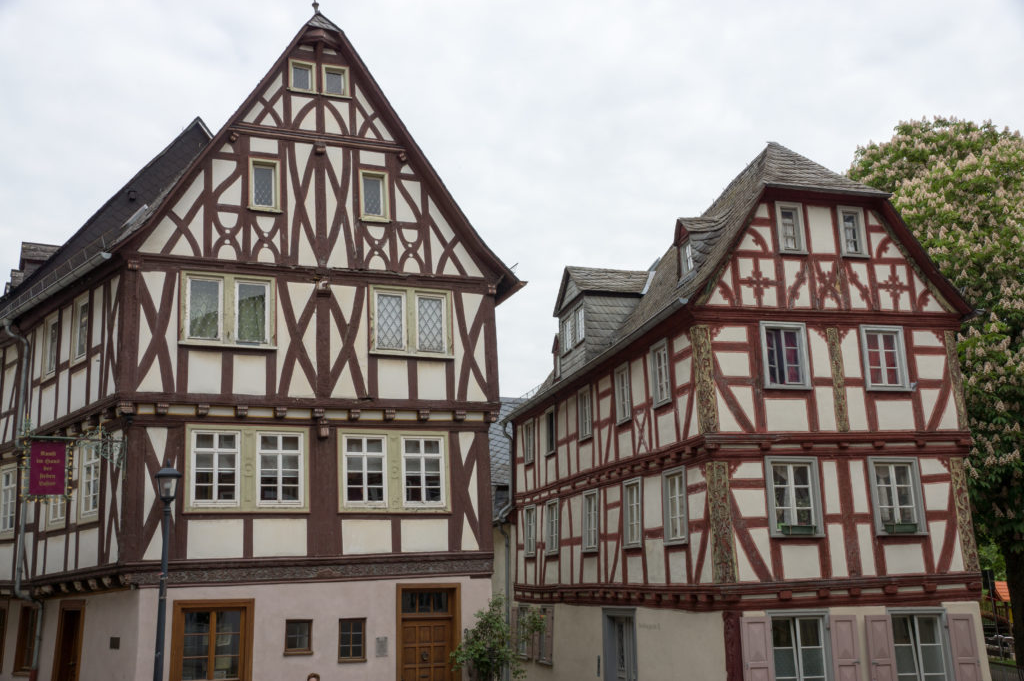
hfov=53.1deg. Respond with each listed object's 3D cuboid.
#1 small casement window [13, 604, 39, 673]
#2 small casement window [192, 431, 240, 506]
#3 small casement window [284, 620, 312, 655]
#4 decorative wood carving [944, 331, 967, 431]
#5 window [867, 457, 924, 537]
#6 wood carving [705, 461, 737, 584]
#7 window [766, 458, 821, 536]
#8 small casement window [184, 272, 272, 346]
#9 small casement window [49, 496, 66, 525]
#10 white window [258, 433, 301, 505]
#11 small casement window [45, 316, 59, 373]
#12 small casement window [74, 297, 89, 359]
[{"bbox_3d":[-10.577,6.519,22.345,0.180,1.500,1.180,11,-18,-43],"label":"small casement window"},{"bbox_3d":[-5.695,2.472,19.703,0.900,1.440,0.150,3,-14,-21],"label":"small casement window"},{"bbox_3d":[-4.043,5.640,19.431,0.520,0.650,0.140,3,-14,-22],"label":"small casement window"},{"bbox_3d":[8.566,0.780,19.854,0.209,1.966,0.160,1,-14,-15],"label":"decorative wood carving"},{"bbox_3d":[7.161,2.910,19.073,1.030,1.430,0.130,1,-14,-15],"label":"window"},{"bbox_3d":[3.724,3.229,18.176,0.274,2.094,0.280,1,-14,-15],"label":"wood carving"},{"bbox_3d":[5.605,3.105,20.283,1.140,1.580,0.170,1,-14,-14],"label":"window"},{"bbox_3d":[-5.604,-0.587,20.306,1.800,1.450,0.180,3,-14,-22],"label":"small casement window"},{"bbox_3d":[-9.395,3.096,21.205,0.150,1.450,0.880,11,-18,-43],"label":"small casement window"},{"bbox_3d":[-4.555,2.538,20.152,0.890,1.440,0.150,3,-14,-21],"label":"white window"},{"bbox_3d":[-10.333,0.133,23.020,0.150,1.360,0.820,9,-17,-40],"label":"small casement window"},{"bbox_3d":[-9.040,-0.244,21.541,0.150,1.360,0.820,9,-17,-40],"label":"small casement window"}]

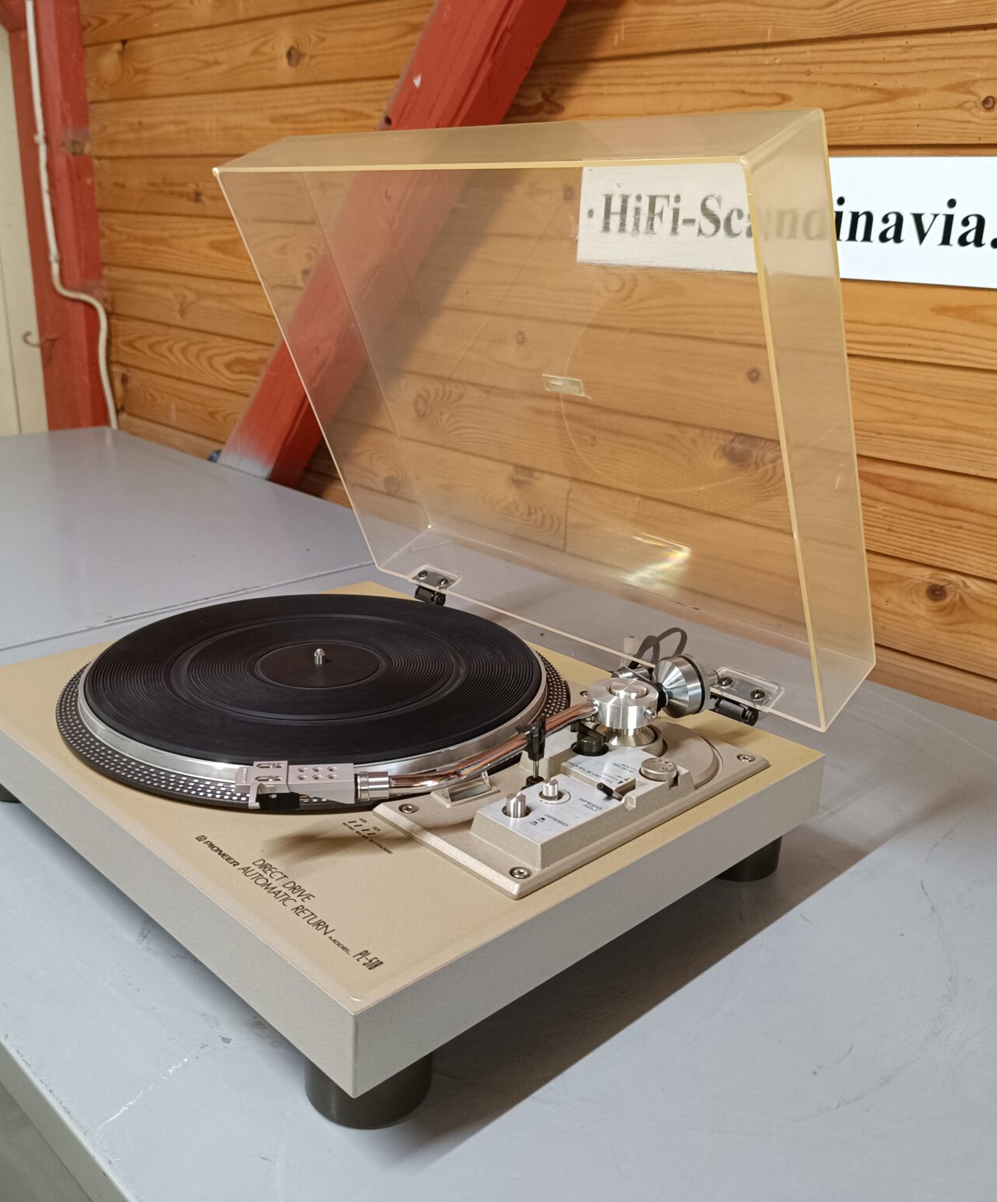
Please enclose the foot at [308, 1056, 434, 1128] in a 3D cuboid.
[{"bbox_3d":[-0.057,0.197,0.488,0.055,0.033,0.055,2,18,-1],"label":"foot"}]

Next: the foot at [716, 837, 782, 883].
[{"bbox_3d":[0.145,0.143,0.678,0.055,0.033,0.055,-15,25,-42],"label":"foot"}]

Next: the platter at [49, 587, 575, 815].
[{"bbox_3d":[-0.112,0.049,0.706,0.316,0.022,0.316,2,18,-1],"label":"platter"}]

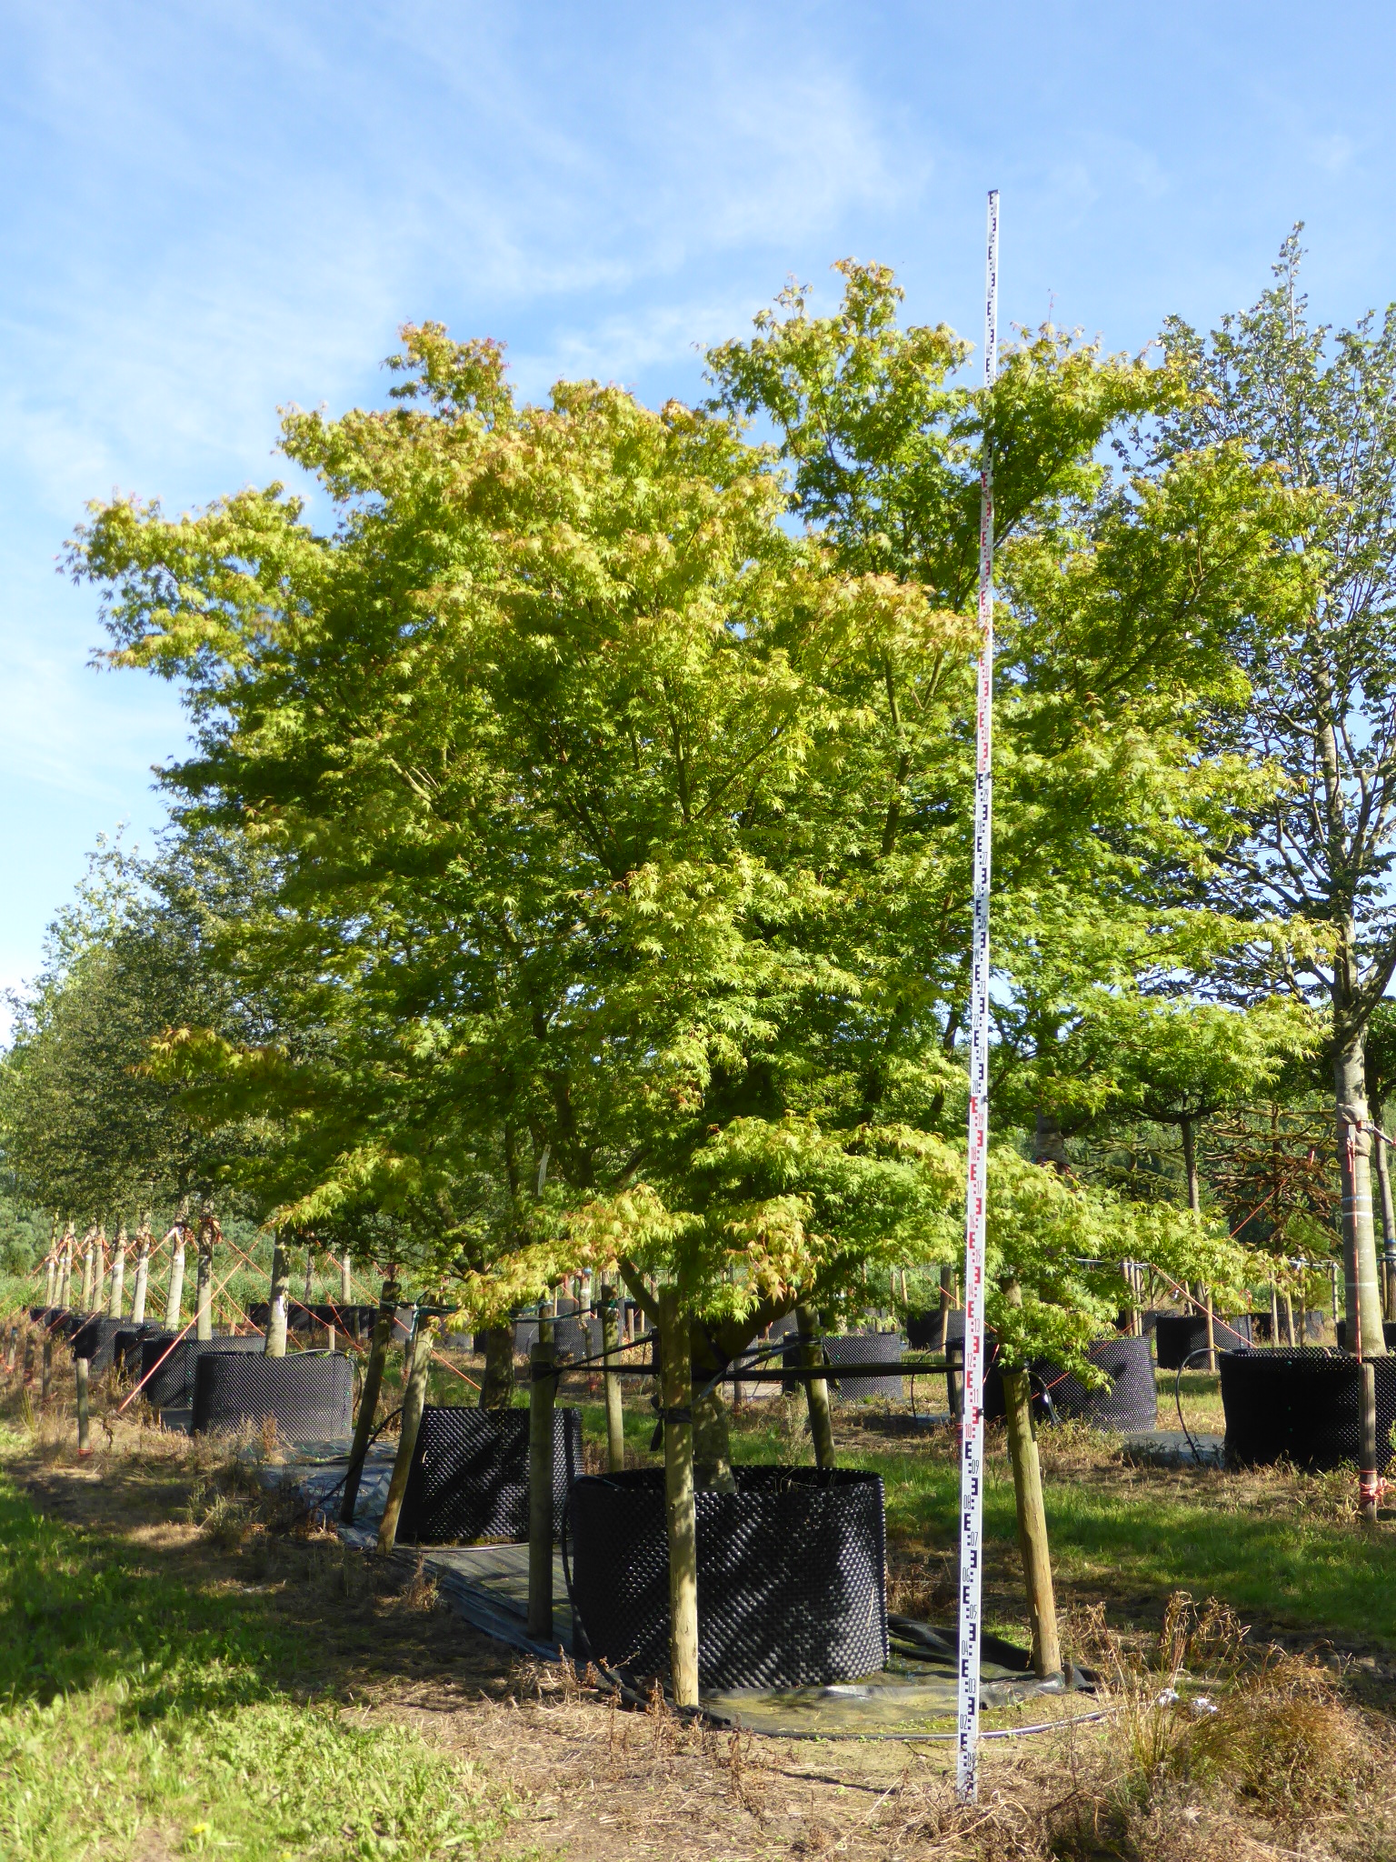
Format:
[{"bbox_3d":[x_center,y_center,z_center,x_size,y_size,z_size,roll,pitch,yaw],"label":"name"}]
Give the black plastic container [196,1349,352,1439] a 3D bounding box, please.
[{"bbox_3d":[-3.606,3.936,15.644,1.329,0.661,1.329,3,-10,-12],"label":"black plastic container"}]

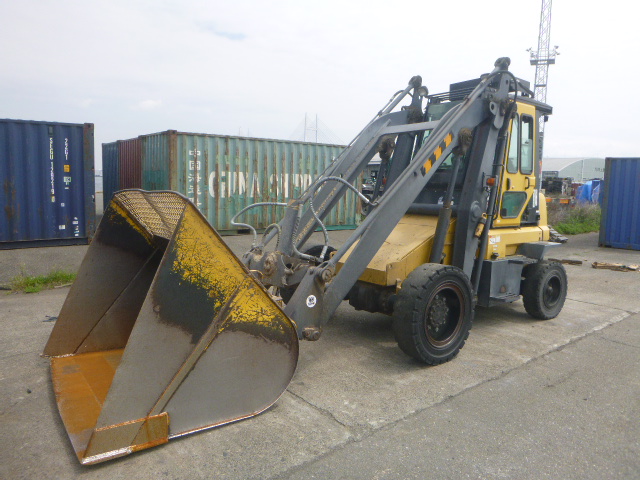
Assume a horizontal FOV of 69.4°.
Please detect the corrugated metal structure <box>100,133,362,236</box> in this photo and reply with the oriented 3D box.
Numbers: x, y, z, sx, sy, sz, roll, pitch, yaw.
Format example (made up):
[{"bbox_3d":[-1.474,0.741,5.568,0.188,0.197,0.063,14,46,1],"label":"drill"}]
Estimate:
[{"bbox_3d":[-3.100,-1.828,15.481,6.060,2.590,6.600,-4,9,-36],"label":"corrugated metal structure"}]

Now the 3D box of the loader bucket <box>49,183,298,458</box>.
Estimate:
[{"bbox_3d":[-1.238,0.359,3.565,1.480,1.470,1.800,-4,9,-35],"label":"loader bucket"}]

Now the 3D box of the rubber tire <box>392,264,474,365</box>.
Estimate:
[{"bbox_3d":[1.036,0.655,4.111,0.869,0.869,0.209,-4,9,-38],"label":"rubber tire"}]

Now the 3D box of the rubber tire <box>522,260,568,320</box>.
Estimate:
[{"bbox_3d":[2.722,0.601,5.577,0.696,0.696,0.195,-4,9,-36],"label":"rubber tire"}]

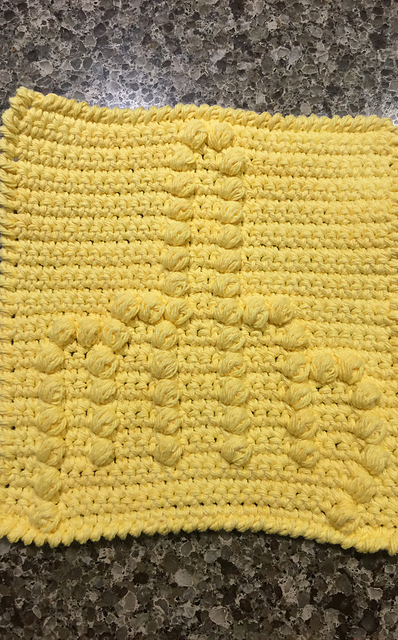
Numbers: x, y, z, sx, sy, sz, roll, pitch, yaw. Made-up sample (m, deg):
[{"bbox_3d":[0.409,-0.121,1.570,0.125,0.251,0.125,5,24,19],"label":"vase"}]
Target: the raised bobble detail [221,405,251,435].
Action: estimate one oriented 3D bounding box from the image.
[{"bbox_3d":[0.019,0.055,0.291,0.016,0.009,0.015,0,81,0],"label":"raised bobble detail"}]

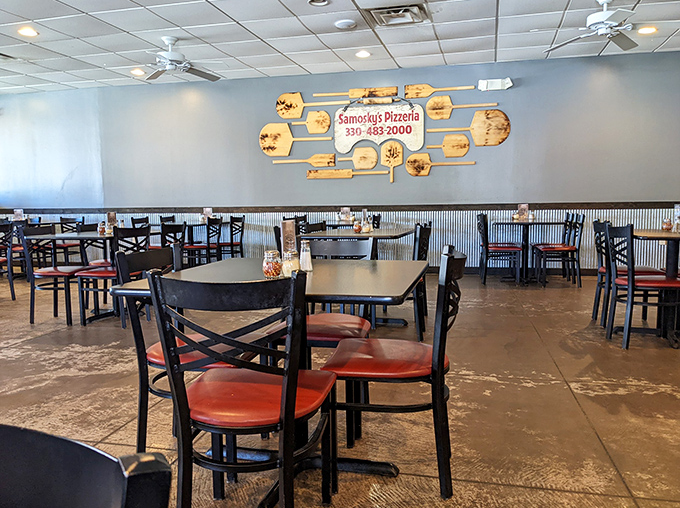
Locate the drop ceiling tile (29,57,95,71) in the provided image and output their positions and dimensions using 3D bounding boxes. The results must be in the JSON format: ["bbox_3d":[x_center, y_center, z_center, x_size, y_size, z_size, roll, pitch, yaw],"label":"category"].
[{"bbox_3d":[-3.418,-2.383,6.662,0.603,0.020,0.603,1,7,14],"label":"drop ceiling tile"}]

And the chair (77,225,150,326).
[{"bbox_3d":[-1.892,0.167,4.476,0.475,0.830,0.415,2,6,23],"label":"chair"}]

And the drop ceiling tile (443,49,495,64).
[{"bbox_3d":[1.639,-2.470,6.646,0.605,0.020,0.592,1,6,15],"label":"drop ceiling tile"}]

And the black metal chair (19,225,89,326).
[{"bbox_3d":[-2.409,0.165,4.596,0.465,0.834,0.420,1,6,11],"label":"black metal chair"}]

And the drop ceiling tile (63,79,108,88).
[{"bbox_3d":[-3.733,-2.499,7.852,0.600,0.020,0.450,1,6,14],"label":"drop ceiling tile"}]

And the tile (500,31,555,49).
[{"bbox_3d":[2.050,-2.372,5.895,0.600,0.020,0.600,1,6,14],"label":"tile"}]

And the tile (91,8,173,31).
[{"bbox_3d":[-1.942,-2.218,5.042,0.603,0.020,0.603,1,7,14],"label":"tile"}]

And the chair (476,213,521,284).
[{"bbox_3d":[1.946,-0.067,6.482,0.450,0.845,0.430,0,7,7],"label":"chair"}]

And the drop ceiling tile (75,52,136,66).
[{"bbox_3d":[-2.888,-2.424,6.652,0.600,0.020,0.600,1,6,15],"label":"drop ceiling tile"}]

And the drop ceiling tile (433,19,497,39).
[{"bbox_3d":[1.311,-2.317,5.471,0.603,0.020,0.603,1,7,14],"label":"drop ceiling tile"}]

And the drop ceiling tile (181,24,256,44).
[{"bbox_3d":[-1.202,-2.280,5.480,0.603,0.020,0.603,1,7,14],"label":"drop ceiling tile"}]

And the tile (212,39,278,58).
[{"bbox_3d":[-1.085,-2.396,6.180,0.600,0.020,0.600,1,6,15],"label":"tile"}]

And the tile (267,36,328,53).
[{"bbox_3d":[-0.463,-2.342,5.918,0.603,0.020,0.603,1,7,14],"label":"tile"}]

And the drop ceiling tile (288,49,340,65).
[{"bbox_3d":[-0.315,-2.404,6.499,0.600,0.020,0.600,1,6,14],"label":"drop ceiling tile"}]

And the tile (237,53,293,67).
[{"bbox_3d":[-0.905,-2.420,6.654,0.603,0.020,0.603,1,7,14],"label":"tile"}]

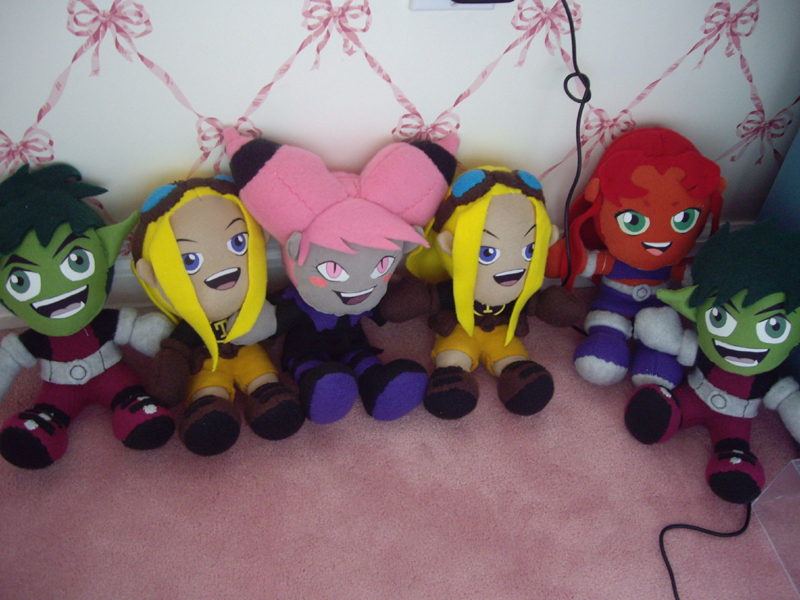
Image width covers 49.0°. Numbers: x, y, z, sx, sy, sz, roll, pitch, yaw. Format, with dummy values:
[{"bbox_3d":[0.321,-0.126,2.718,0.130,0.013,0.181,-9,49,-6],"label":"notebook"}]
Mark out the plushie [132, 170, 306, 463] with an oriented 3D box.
[{"bbox_3d":[-0.154,0.005,0.754,0.155,0.210,0.172,-10,41,-18],"label":"plushie"}]

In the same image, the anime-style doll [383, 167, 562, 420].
[{"bbox_3d":[0.082,-0.014,0.810,0.186,0.208,0.164,-4,39,-12],"label":"anime-style doll"}]

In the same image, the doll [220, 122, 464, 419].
[{"bbox_3d":[-0.048,-0.021,0.767,0.194,0.250,0.157,-4,39,-12],"label":"doll"}]

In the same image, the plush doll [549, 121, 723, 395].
[{"bbox_3d":[0.228,-0.043,0.836,0.155,0.243,0.150,-2,39,-10],"label":"plush doll"}]

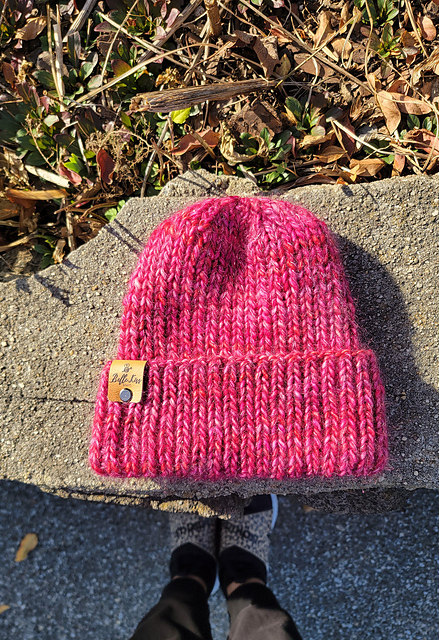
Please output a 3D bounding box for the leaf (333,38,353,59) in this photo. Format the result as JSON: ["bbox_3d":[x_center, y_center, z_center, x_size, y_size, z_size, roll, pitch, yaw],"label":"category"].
[{"bbox_3d":[0.148,-0.325,0.532,0.023,0.008,0.022,-7,95,8],"label":"leaf"}]

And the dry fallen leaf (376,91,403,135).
[{"bbox_3d":[0.203,-0.247,0.529,0.028,0.014,0.064,-8,71,-3],"label":"dry fallen leaf"}]

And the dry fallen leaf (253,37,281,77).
[{"bbox_3d":[0.055,-0.310,0.521,0.024,0.012,0.046,-20,94,5],"label":"dry fallen leaf"}]

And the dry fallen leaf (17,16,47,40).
[{"bbox_3d":[-0.251,-0.389,0.591,0.029,0.015,0.051,43,76,13],"label":"dry fallen leaf"}]

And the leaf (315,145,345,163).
[{"bbox_3d":[0.122,-0.179,0.481,0.034,0.009,0.017,-7,89,7],"label":"leaf"}]

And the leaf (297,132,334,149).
[{"bbox_3d":[0.106,-0.199,0.488,0.042,0.010,0.009,-21,89,6],"label":"leaf"}]

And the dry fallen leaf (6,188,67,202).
[{"bbox_3d":[-0.189,-0.129,0.458,0.058,0.011,0.011,-4,88,-11],"label":"dry fallen leaf"}]

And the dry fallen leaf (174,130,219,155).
[{"bbox_3d":[-0.030,-0.213,0.530,0.064,0.018,0.027,-23,73,-8],"label":"dry fallen leaf"}]

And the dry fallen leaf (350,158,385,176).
[{"bbox_3d":[0.160,-0.165,0.476,0.034,0.010,0.018,3,90,9],"label":"dry fallen leaf"}]

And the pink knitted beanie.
[{"bbox_3d":[0.015,0.004,0.384,0.236,0.075,0.251,0,71,0],"label":"pink knitted beanie"}]

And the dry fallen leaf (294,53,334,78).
[{"bbox_3d":[0.123,-0.330,0.570,0.057,0.012,0.032,31,74,10],"label":"dry fallen leaf"}]

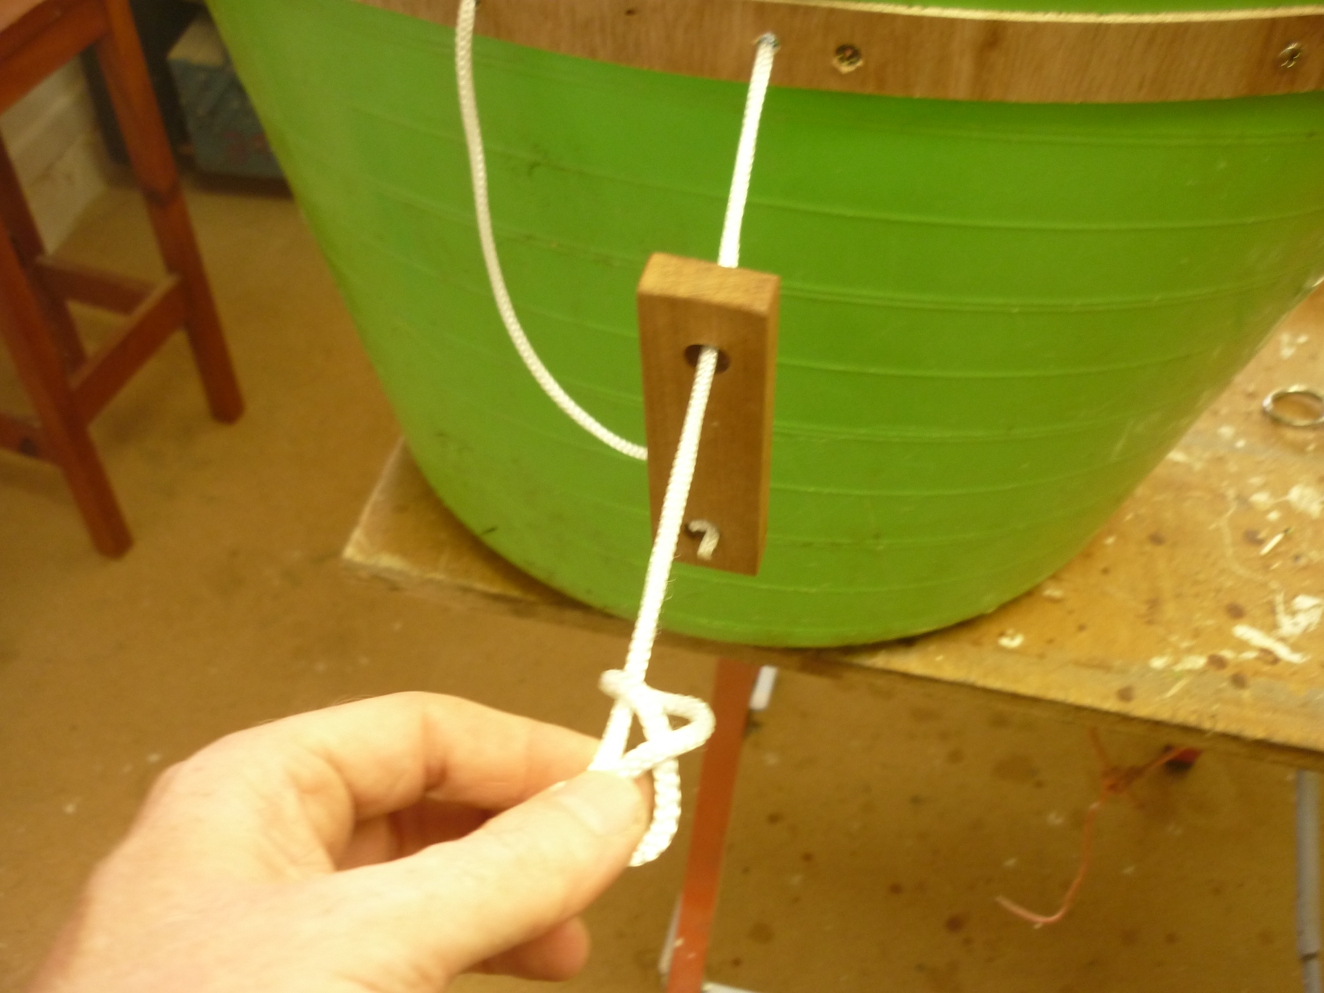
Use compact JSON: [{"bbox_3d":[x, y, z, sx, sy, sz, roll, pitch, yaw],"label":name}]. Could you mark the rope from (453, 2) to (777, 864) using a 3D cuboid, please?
[{"bbox_3d":[-0.017,-0.035,0.337,0.089,0.128,0.224,3,31,-4],"label":"rope"}]

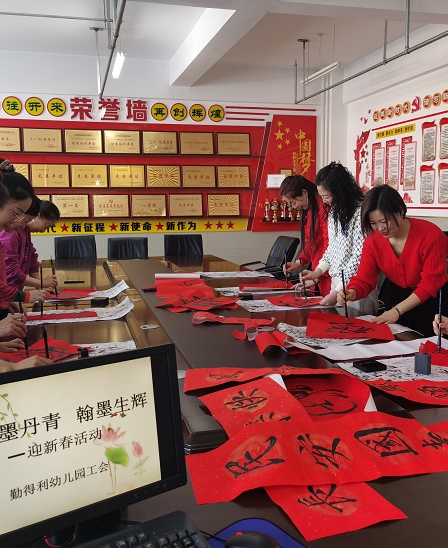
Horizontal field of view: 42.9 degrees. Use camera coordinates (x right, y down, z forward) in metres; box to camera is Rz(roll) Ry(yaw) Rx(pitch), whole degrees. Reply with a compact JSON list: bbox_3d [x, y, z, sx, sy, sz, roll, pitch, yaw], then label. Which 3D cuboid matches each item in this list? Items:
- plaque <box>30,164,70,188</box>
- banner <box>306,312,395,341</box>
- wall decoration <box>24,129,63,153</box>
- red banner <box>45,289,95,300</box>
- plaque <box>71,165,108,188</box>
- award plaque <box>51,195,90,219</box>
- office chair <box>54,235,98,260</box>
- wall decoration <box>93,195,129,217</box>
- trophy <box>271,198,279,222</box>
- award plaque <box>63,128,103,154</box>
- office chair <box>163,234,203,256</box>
[{"bbox_3d":[-2.700,-1.513,8.838,0.580,0.380,0.030,-2,8,-15],"label":"plaque"},{"bbox_3d":[0.601,0.243,2.783,0.395,0.050,0.390,1,7,11],"label":"banner"},{"bbox_3d":[-2.773,-2.051,8.749,0.580,0.380,0.030,-2,8,-15],"label":"wall decoration"},{"bbox_3d":[-1.017,0.121,3.790,0.370,0.030,0.360,-2,7,-14],"label":"red banner"},{"bbox_3d":[-2.089,-1.512,8.853,0.565,0.360,0.030,-2,8,-14],"label":"plaque"},{"bbox_3d":[-2.371,-1.043,8.839,0.565,0.360,0.030,-2,8,-14],"label":"award plaque"},{"bbox_3d":[-1.680,0.082,6.498,0.600,1.020,0.620,-2,8,-15],"label":"office chair"},{"bbox_3d":[-1.776,-1.067,8.990,0.565,0.360,0.030,-2,8,-14],"label":"wall decoration"},{"bbox_3d":[0.906,-1.116,10.040,0.130,0.415,0.120,-2,7,-14],"label":"trophy"},{"bbox_3d":[-2.161,-2.030,8.768,0.565,0.360,0.030,-2,8,-14],"label":"award plaque"},{"bbox_3d":[-0.443,0.022,6.944,0.560,0.955,0.620,-2,8,-14],"label":"office chair"}]

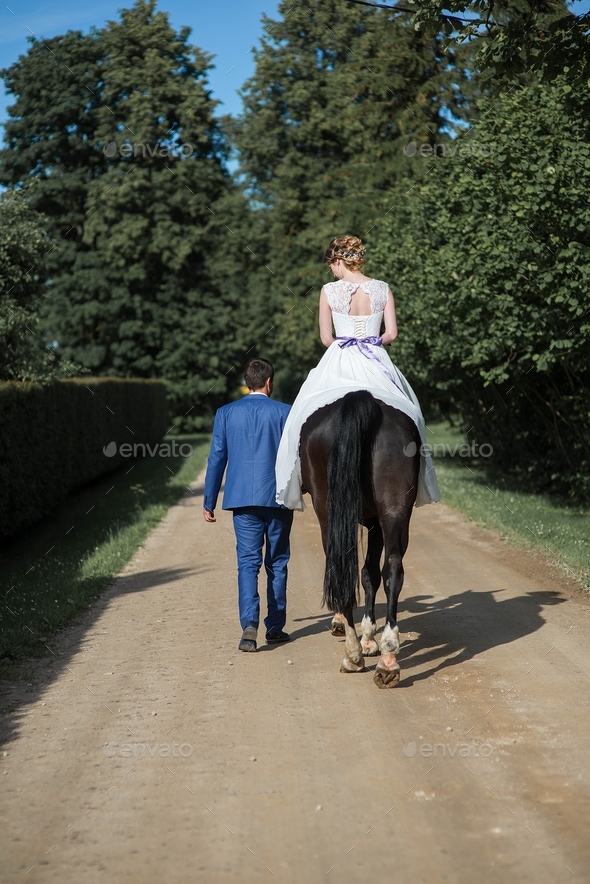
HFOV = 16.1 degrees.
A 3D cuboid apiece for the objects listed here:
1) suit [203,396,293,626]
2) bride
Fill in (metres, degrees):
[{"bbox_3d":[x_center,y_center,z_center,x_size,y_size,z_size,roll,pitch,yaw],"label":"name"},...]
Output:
[{"bbox_3d":[-0.272,0.436,12.720,0.580,1.460,0.480,0,2,0],"label":"suit"},{"bbox_3d":[0.363,-0.405,12.200,0.960,1.610,0.950,0,2,-3],"label":"bride"}]

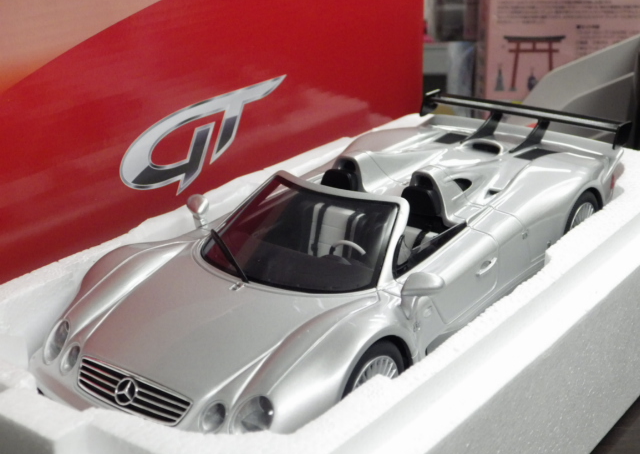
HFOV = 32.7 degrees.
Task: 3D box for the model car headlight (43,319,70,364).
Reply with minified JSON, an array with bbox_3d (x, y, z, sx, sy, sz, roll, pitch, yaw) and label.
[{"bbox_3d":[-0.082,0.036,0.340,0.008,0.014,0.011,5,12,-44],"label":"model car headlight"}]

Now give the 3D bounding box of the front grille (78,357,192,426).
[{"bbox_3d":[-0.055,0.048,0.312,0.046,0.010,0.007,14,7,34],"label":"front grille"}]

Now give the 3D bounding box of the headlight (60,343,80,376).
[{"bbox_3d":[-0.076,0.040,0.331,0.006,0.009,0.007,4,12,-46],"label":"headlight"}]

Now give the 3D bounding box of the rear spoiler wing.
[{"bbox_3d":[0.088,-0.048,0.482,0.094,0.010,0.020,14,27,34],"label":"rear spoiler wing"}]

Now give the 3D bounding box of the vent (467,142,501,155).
[{"bbox_3d":[0.070,-0.033,0.461,0.016,0.004,0.006,14,27,34],"label":"vent"}]

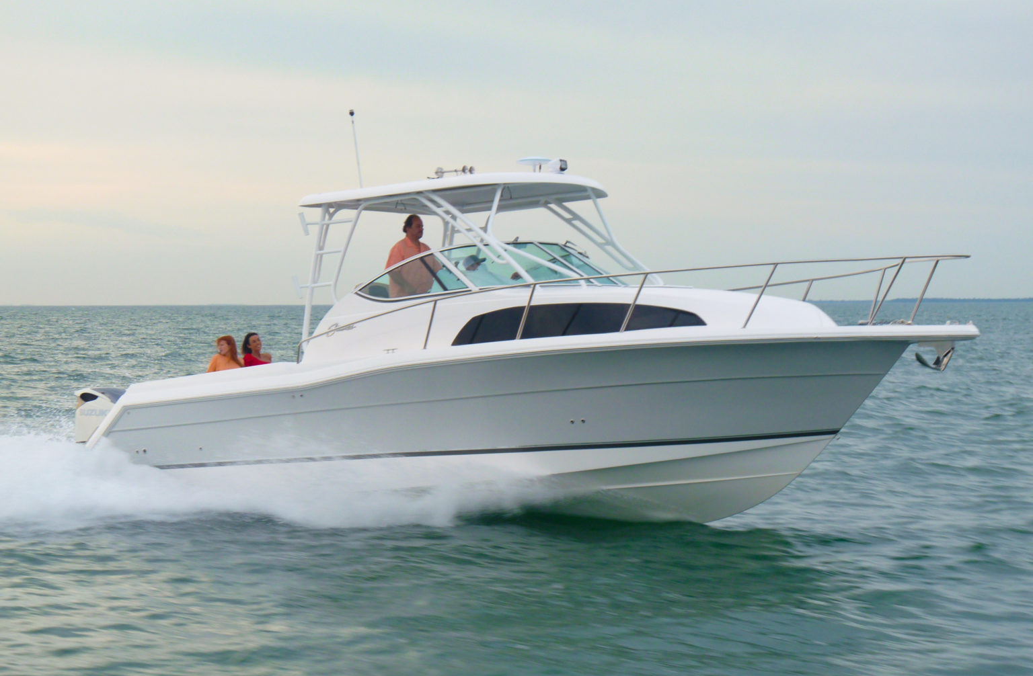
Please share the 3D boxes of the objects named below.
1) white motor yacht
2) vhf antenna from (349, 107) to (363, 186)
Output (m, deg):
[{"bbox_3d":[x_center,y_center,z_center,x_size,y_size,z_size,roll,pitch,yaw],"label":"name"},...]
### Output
[{"bbox_3d":[-0.030,0.092,28.762,11.000,3.850,3.400,-4,-2,36],"label":"white motor yacht"},{"bbox_3d":[-1.713,-2.037,29.107,0.050,0.860,0.050,-10,-5,36],"label":"vhf antenna"}]

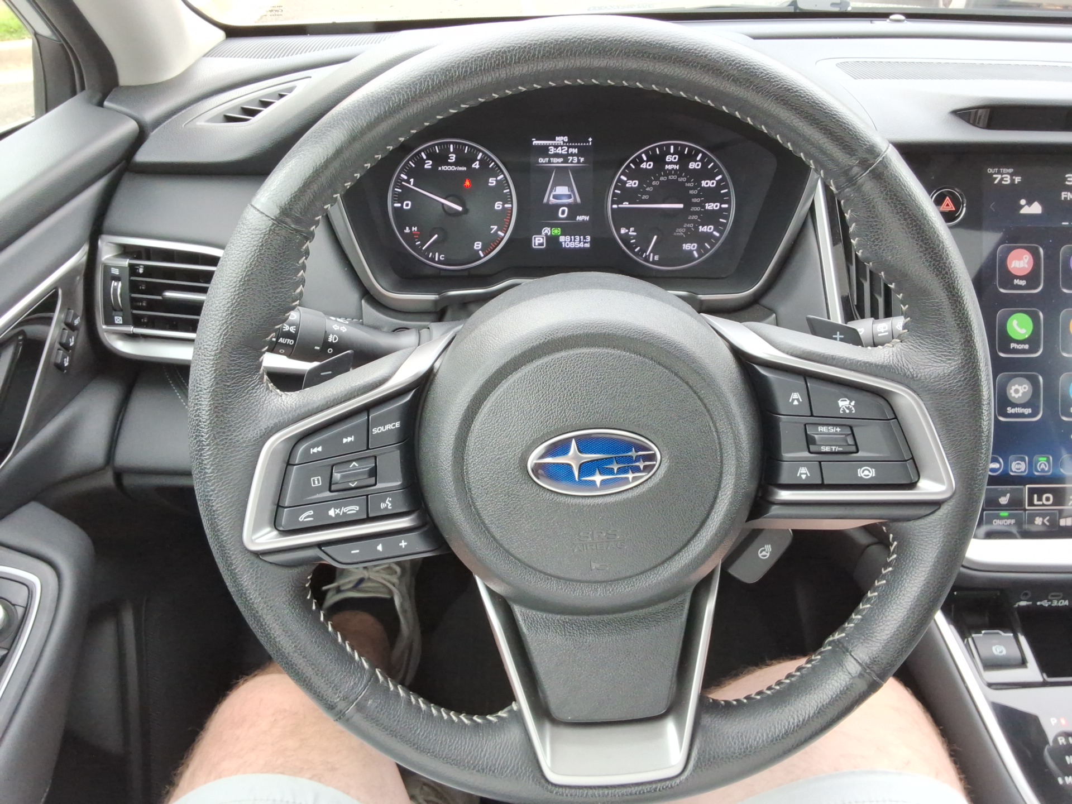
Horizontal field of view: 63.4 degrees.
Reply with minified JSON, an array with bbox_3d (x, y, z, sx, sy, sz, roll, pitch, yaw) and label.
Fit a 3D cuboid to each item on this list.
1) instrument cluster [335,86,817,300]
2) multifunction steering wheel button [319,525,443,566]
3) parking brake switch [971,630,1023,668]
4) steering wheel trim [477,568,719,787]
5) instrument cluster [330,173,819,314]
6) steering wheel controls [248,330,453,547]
[{"bbox_3d":[0.031,-0.149,0.639,0.349,0.156,0.055,0,14,-1],"label":"instrument cluster"},{"bbox_3d":[-0.074,0.071,0.421,0.059,0.010,0.013,-9,9,2],"label":"multifunction steering wheel button"},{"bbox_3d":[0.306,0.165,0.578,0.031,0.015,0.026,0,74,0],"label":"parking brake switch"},{"bbox_3d":[0.034,0.136,0.429,0.117,0.114,0.035,-4,9,2],"label":"steering wheel trim"},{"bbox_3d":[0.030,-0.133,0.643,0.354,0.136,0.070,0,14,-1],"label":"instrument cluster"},{"bbox_3d":[-0.088,0.019,0.409,0.112,0.101,0.035,-4,9,2],"label":"steering wheel controls"}]

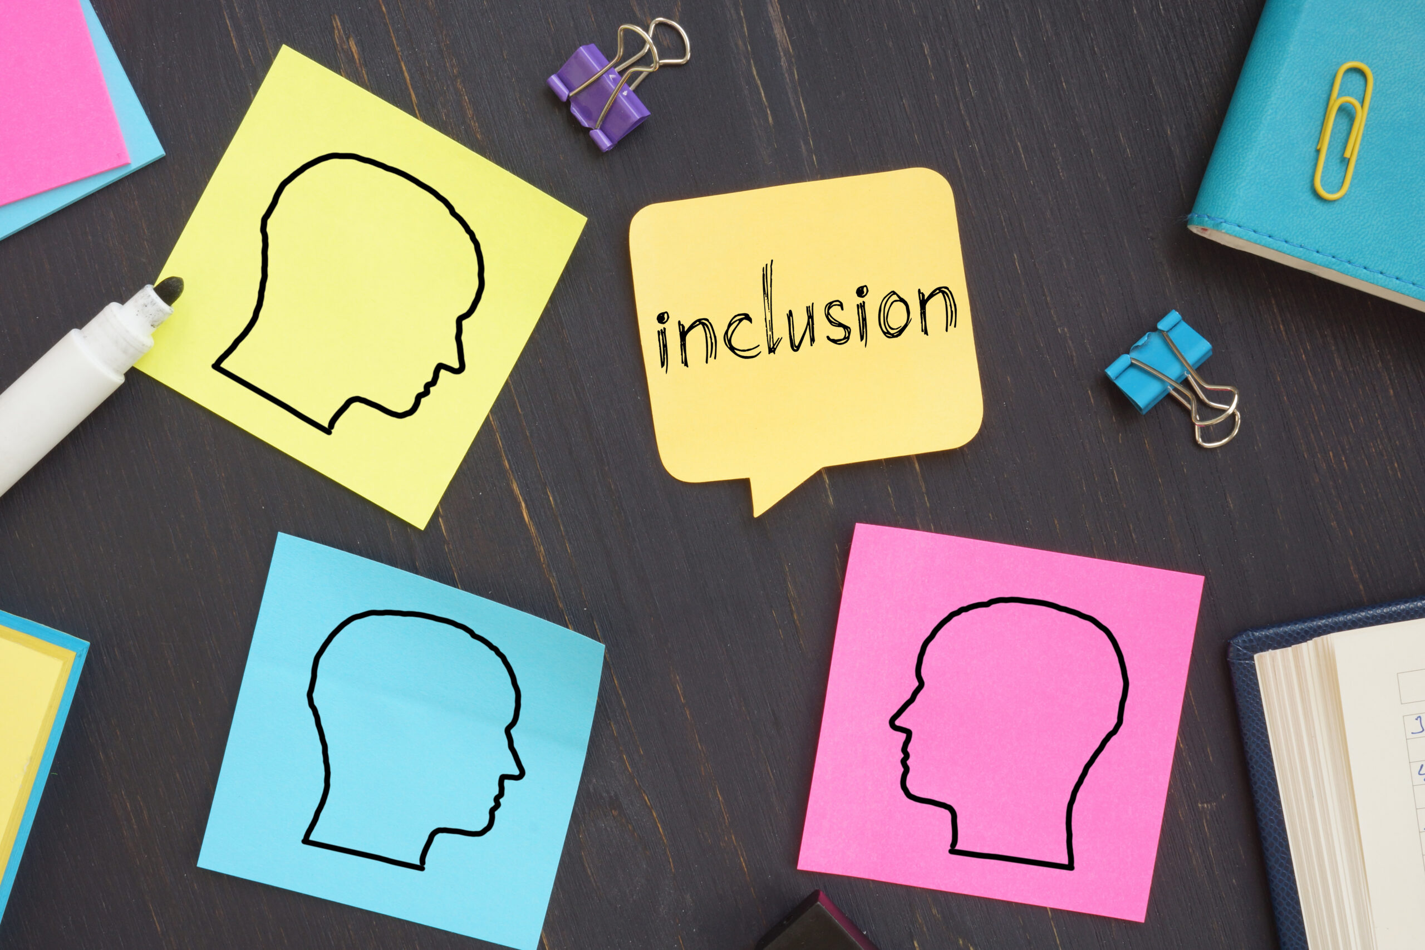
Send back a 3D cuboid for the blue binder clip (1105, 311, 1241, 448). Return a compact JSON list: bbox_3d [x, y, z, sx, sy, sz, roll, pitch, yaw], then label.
[{"bbox_3d":[0.101,-0.018,0.376,0.019,0.015,0.029,-41,91,2],"label":"blue binder clip"}]

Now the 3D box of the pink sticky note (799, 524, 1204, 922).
[{"bbox_3d":[0.062,0.054,0.385,0.076,0.002,0.076,9,92,0],"label":"pink sticky note"}]

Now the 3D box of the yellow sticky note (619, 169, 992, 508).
[{"bbox_3d":[0.021,-0.028,0.383,0.071,0.002,0.070,-8,92,1],"label":"yellow sticky note"}]

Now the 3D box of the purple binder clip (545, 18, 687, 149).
[{"bbox_3d":[-0.018,-0.086,0.374,0.029,0.017,0.020,-39,91,2],"label":"purple binder clip"}]

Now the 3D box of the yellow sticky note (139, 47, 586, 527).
[{"bbox_3d":[-0.078,-0.040,0.384,0.076,0.002,0.076,29,92,0],"label":"yellow sticky note"}]

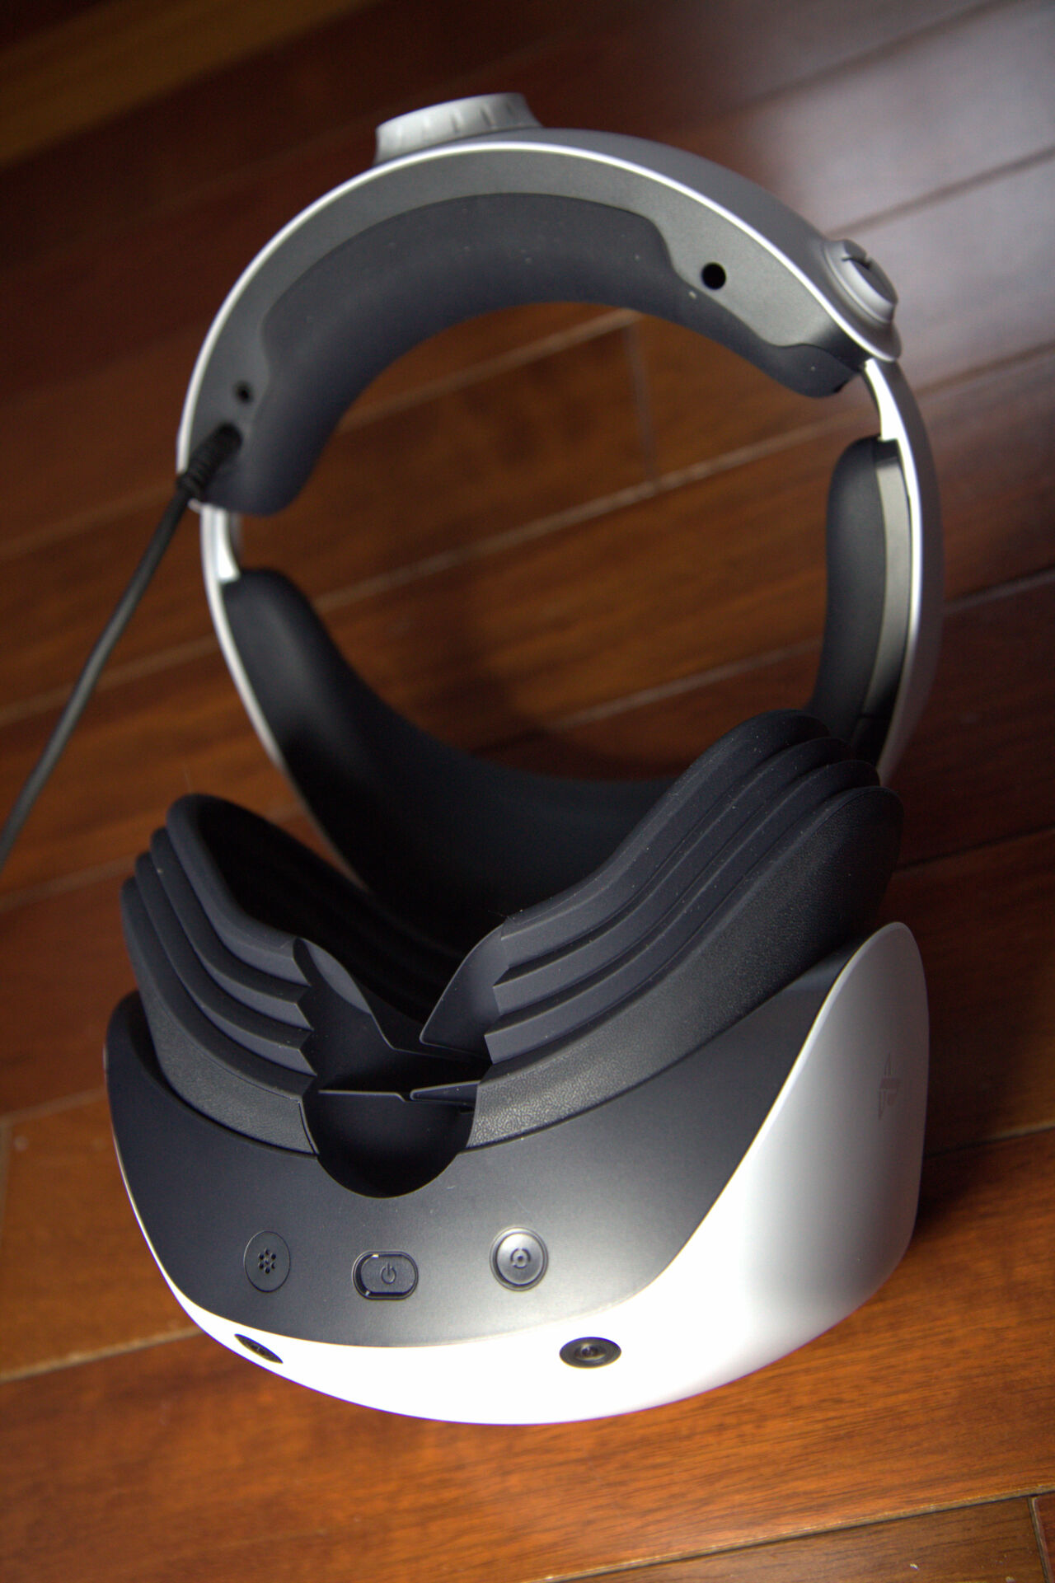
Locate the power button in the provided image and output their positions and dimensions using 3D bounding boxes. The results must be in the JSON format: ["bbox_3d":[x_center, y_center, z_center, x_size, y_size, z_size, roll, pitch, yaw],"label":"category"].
[{"bbox_3d":[-0.028,0.097,0.387,0.015,0.003,0.010,-8,75,26],"label":"power button"}]

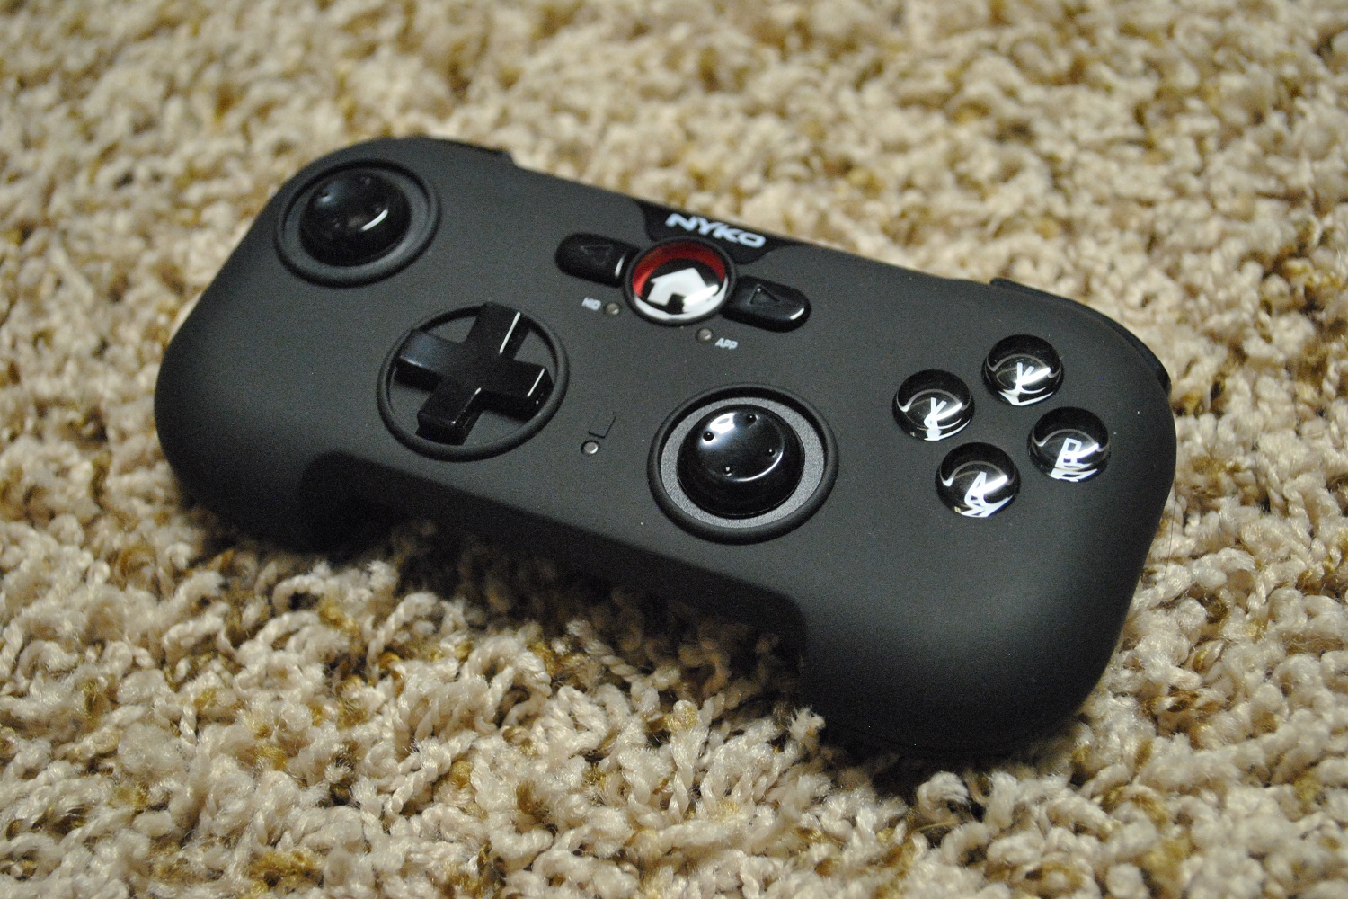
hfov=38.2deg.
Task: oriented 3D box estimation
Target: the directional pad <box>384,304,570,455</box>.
[{"bbox_3d":[-0.026,-0.010,0.247,0.025,0.005,0.025,17,61,19],"label":"directional pad"}]

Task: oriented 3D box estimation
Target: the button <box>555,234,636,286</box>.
[{"bbox_3d":[-0.010,-0.025,0.256,0.011,0.002,0.006,17,61,19],"label":"button"}]

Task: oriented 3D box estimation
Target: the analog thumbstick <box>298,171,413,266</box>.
[{"bbox_3d":[-0.044,-0.032,0.264,0.016,0.005,0.016,-4,56,6],"label":"analog thumbstick"}]

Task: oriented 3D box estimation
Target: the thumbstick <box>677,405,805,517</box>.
[{"bbox_3d":[0.008,0.000,0.234,0.016,0.005,0.016,-4,56,6],"label":"thumbstick"}]

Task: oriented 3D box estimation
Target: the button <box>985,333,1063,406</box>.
[{"bbox_3d":[0.042,-0.010,0.236,0.010,0.003,0.010,-4,56,6],"label":"button"}]

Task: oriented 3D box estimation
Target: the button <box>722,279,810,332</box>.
[{"bbox_3d":[0.011,-0.019,0.248,0.011,0.002,0.006,17,61,19],"label":"button"}]

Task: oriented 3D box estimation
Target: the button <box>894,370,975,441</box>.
[{"bbox_3d":[0.031,-0.006,0.235,0.010,0.003,0.010,-4,56,6],"label":"button"}]

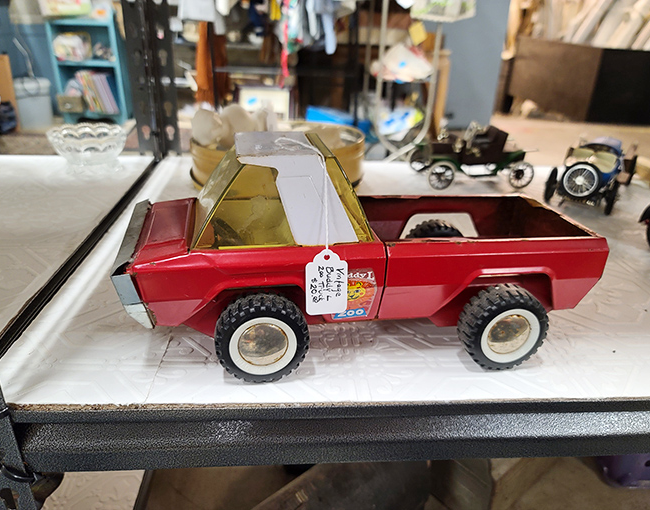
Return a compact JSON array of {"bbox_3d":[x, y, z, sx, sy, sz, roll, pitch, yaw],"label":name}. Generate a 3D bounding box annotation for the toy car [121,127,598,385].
[{"bbox_3d":[0.025,-0.012,0.369,0.328,0.144,0.141,-1,25,-10],"label":"toy car"}]

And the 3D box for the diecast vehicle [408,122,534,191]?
[{"bbox_3d":[0.237,-0.162,0.782,0.189,0.094,0.095,-2,25,-12],"label":"diecast vehicle"}]

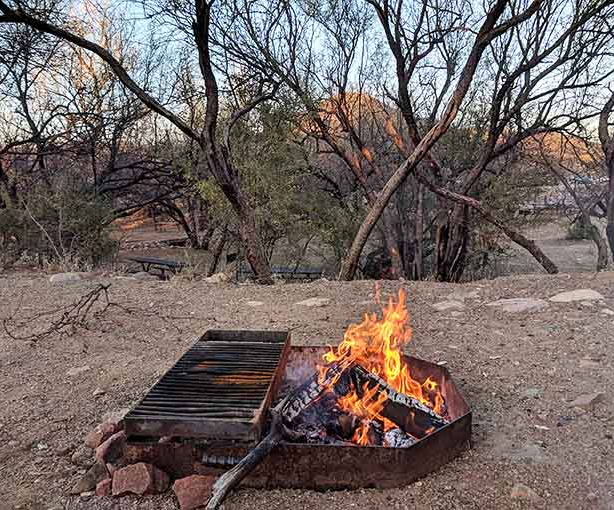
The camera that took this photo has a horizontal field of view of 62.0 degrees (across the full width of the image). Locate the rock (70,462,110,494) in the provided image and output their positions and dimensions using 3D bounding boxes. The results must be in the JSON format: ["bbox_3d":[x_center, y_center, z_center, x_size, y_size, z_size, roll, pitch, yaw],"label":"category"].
[{"bbox_3d":[-0.743,0.754,1.745,0.122,0.078,0.100,0,8,0],"label":"rock"}]

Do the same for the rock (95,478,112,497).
[{"bbox_3d":[-0.682,0.771,1.712,0.049,0.050,0.045,0,8,0],"label":"rock"}]

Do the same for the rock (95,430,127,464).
[{"bbox_3d":[-0.701,0.696,1.823,0.098,0.095,0.095,0,8,0],"label":"rock"}]

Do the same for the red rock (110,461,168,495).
[{"bbox_3d":[-0.569,0.745,1.744,0.180,0.098,0.110,0,8,0],"label":"red rock"}]

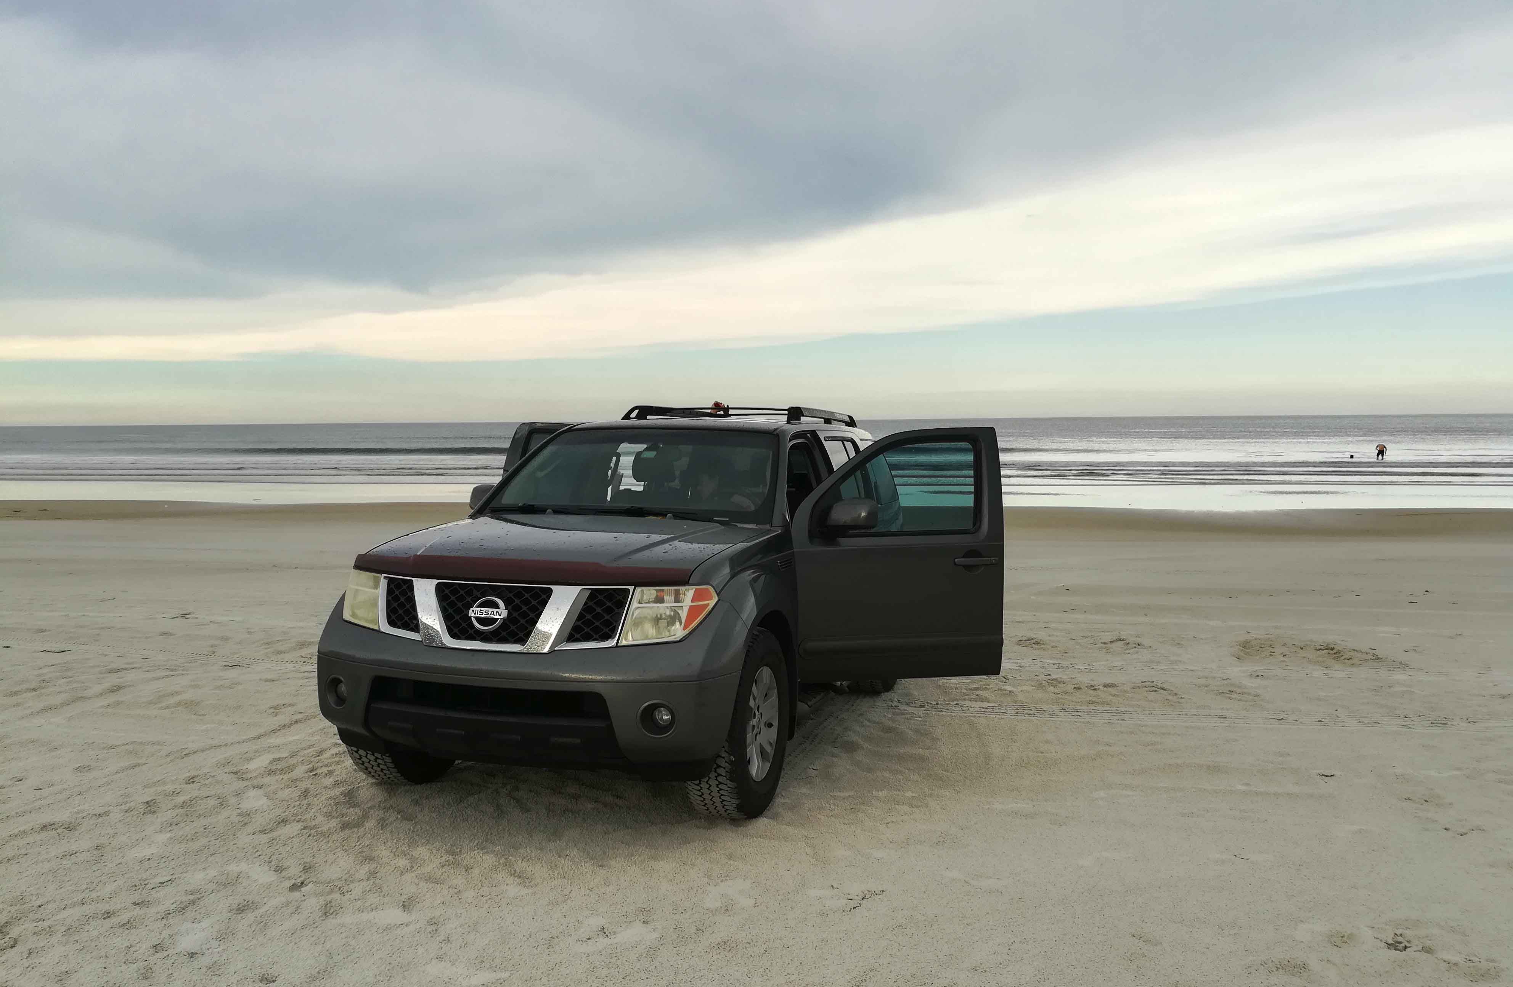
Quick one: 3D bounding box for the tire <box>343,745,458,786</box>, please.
[{"bbox_3d":[-1.552,0.925,5.201,0.268,0.783,0.783,1,1,17],"label":"tire"}]

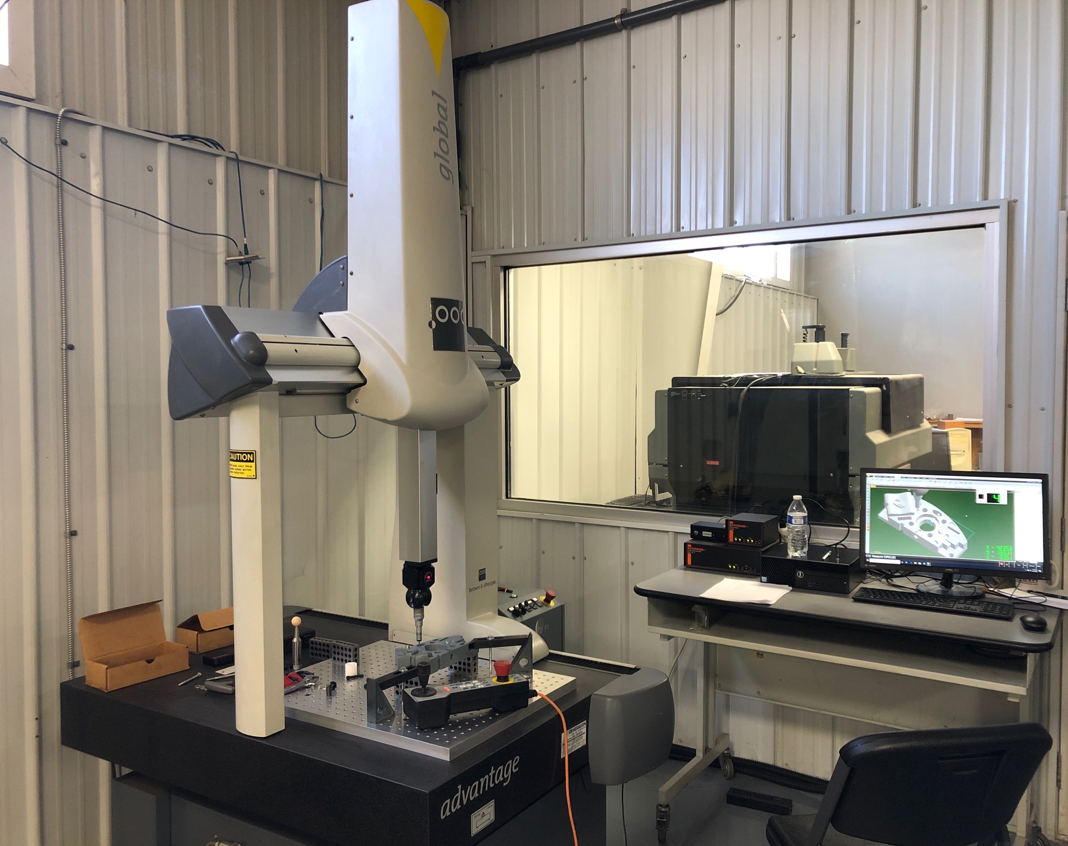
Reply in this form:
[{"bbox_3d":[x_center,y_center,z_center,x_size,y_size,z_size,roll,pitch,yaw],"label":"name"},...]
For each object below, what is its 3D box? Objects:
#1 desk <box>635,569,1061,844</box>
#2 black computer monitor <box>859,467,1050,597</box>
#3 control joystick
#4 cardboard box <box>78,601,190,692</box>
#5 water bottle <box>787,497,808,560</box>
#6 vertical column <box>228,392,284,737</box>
[{"bbox_3d":[0.985,0.945,2.934,1.210,0.815,0.750,1,2,32],"label":"desk"},{"bbox_3d":[1.338,0.346,2.922,0.550,0.384,0.210,1,2,19],"label":"black computer monitor"},{"bbox_3d":[-0.234,0.542,1.944,0.054,0.062,0.054,1,11,0],"label":"control joystick"},{"bbox_3d":[-1.031,0.569,2.350,0.127,0.162,0.228,1,2,32],"label":"cardboard box"},{"bbox_3d":[0.880,0.340,3.040,0.065,0.203,0.065,1,2,32],"label":"water bottle"},{"bbox_3d":[-0.598,0.297,1.956,0.098,0.730,0.071,1,2,32],"label":"vertical column"}]

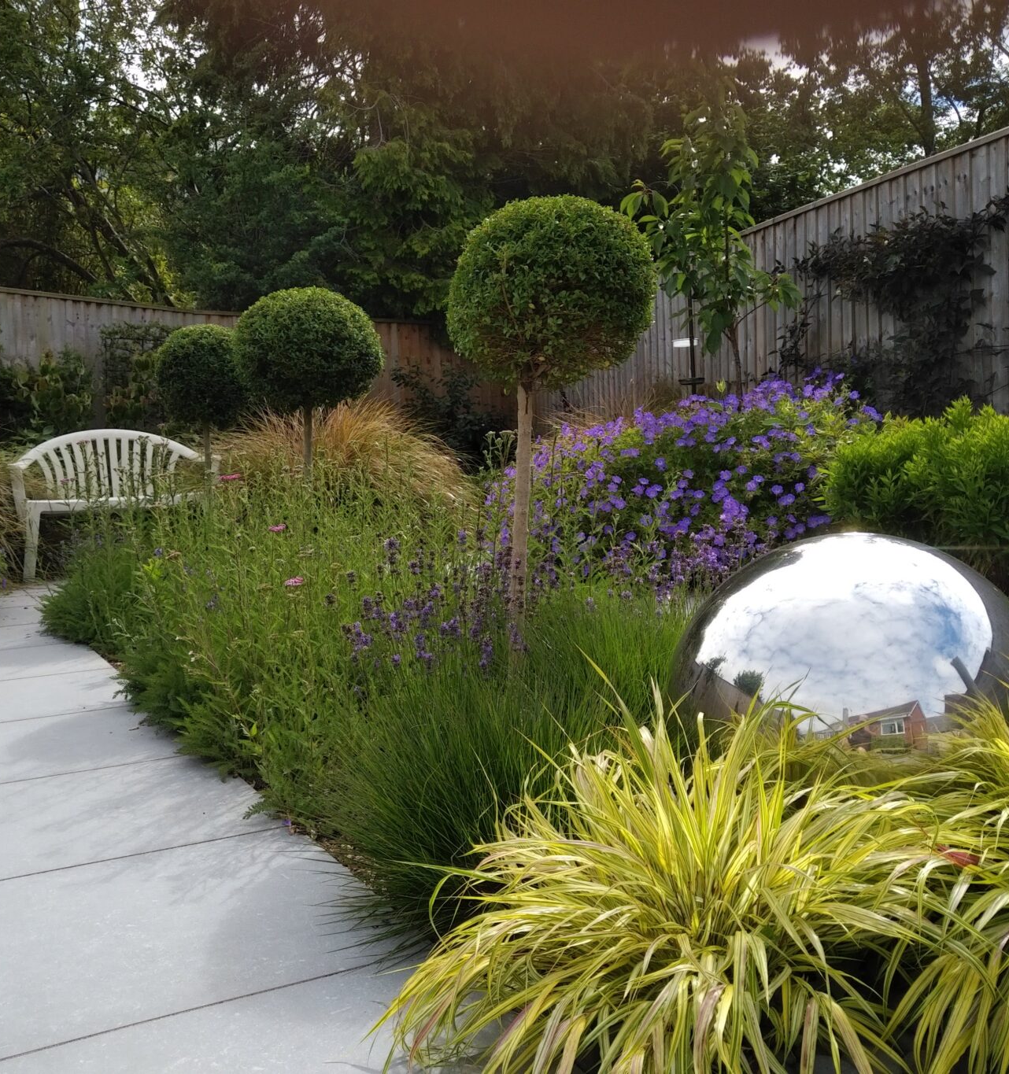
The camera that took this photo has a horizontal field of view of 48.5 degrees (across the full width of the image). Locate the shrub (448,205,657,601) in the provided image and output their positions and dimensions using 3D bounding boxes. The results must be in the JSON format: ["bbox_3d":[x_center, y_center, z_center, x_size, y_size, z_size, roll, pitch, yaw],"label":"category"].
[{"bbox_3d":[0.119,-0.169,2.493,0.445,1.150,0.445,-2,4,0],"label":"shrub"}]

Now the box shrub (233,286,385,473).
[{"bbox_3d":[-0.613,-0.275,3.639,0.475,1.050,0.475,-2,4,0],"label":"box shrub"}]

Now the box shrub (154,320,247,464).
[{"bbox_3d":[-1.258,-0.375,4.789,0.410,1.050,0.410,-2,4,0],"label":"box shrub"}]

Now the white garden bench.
[{"bbox_3d":[-2.337,-0.226,6.750,1.180,0.840,0.600,-3,5,-21],"label":"white garden bench"}]

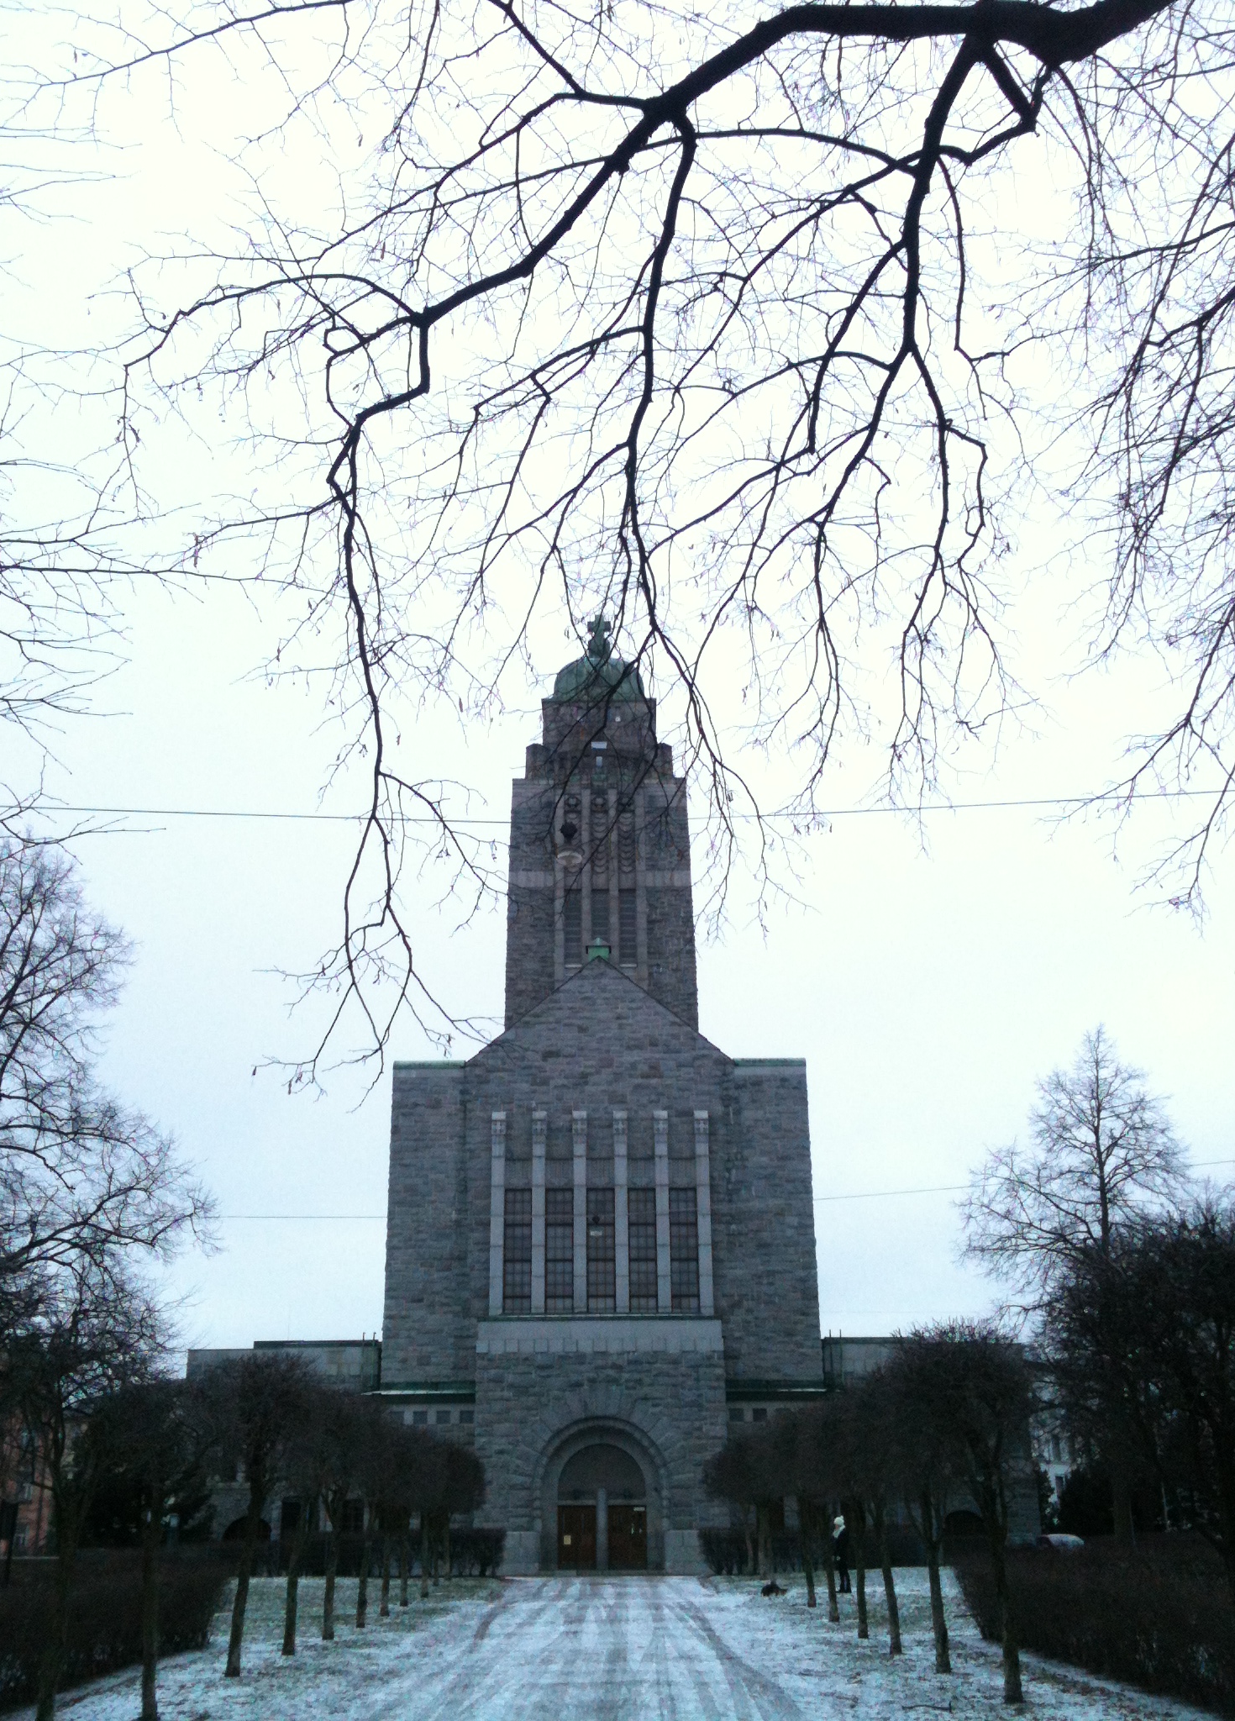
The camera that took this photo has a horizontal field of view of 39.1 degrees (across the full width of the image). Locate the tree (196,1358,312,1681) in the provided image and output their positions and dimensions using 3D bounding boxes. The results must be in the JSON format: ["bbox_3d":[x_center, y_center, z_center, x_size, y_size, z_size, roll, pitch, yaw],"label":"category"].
[{"bbox_3d":[-4.188,7.461,20.038,1.400,3.556,1.400,0,-22,-1],"label":"tree"}]

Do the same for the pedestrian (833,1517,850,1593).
[{"bbox_3d":[5.279,16.305,40.914,0.380,1.702,0.480,-3,-22,5],"label":"pedestrian"}]

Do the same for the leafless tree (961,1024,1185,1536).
[{"bbox_3d":[13.948,12.970,53.170,6.600,16.598,6.400,0,-22,-1],"label":"leafless tree"}]

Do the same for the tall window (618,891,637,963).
[{"bbox_3d":[0.648,4.277,111.789,1.200,5.011,0.300,0,-22,-1],"label":"tall window"}]

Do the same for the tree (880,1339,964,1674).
[{"bbox_3d":[3.835,8.020,21.819,1.300,3.935,1.350,0,-22,-1],"label":"tree"}]

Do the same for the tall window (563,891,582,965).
[{"bbox_3d":[-2.893,4.297,111.752,1.200,5.055,0.300,0,-22,-1],"label":"tall window"}]

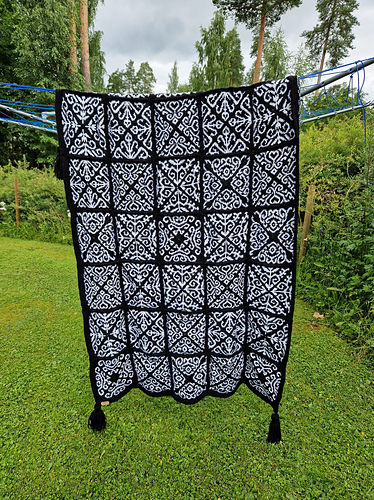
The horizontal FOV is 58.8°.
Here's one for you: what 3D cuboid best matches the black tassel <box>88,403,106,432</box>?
[{"bbox_3d":[-0.448,0.833,1.660,0.085,0.130,0.080,1,18,0],"label":"black tassel"}]

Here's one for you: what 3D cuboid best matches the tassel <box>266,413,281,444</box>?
[{"bbox_3d":[0.417,0.861,1.600,0.066,0.157,0.064,1,18,0],"label":"tassel"}]

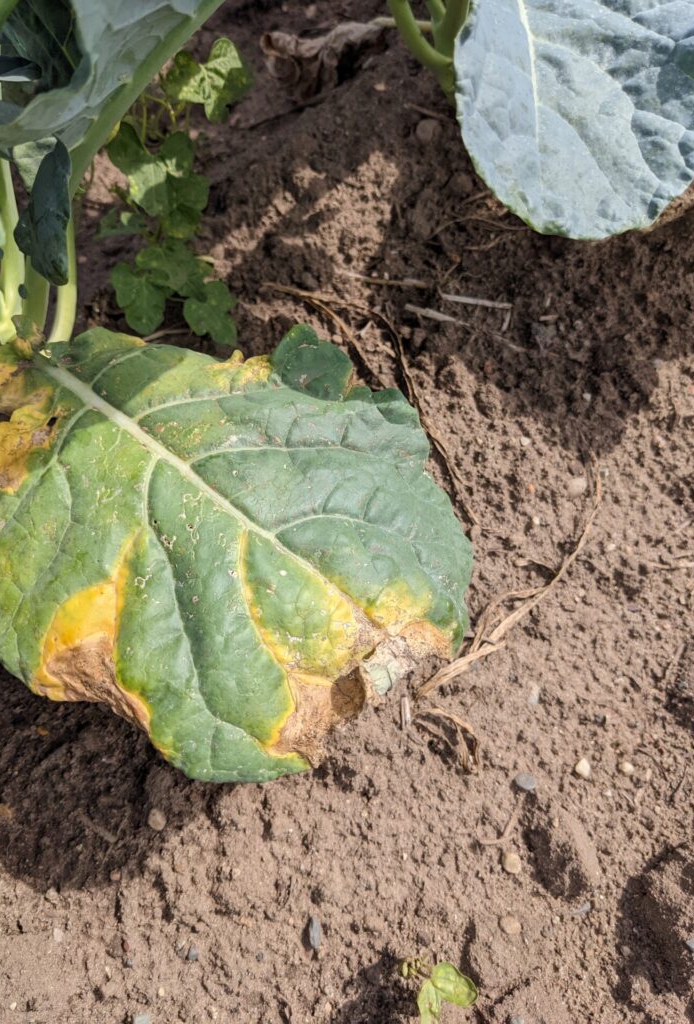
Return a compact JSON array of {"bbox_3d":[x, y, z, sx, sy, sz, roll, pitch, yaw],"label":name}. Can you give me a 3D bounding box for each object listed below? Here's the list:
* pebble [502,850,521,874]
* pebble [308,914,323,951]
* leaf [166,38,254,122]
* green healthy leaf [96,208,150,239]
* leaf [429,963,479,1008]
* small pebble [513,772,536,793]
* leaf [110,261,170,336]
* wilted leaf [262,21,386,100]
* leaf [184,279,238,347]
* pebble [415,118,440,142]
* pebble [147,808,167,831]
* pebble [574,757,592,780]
[{"bbox_3d":[0.094,0.201,0.457,0.011,0.009,0.012,0,65,0],"label":"pebble"},{"bbox_3d":[-0.016,0.215,0.408,0.007,0.006,0.017,-3,55,-2],"label":"pebble"},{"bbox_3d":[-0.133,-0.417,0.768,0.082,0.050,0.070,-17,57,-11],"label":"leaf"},{"bbox_3d":[-0.198,-0.254,0.703,0.046,0.016,0.026,0,55,0],"label":"green healthy leaf"},{"bbox_3d":[0.056,0.248,0.418,0.028,0.009,0.018,29,68,13],"label":"leaf"},{"bbox_3d":[0.100,0.153,0.451,0.011,0.006,0.009,0,55,0],"label":"small pebble"},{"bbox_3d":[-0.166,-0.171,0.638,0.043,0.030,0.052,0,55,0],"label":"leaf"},{"bbox_3d":[-0.020,-0.413,0.730,0.113,0.042,0.055,-8,65,-4],"label":"wilted leaf"},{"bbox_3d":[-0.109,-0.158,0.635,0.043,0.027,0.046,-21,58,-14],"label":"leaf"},{"bbox_3d":[0.070,-0.330,0.690,0.021,0.016,0.019,0,65,0],"label":"pebble"},{"bbox_3d":[-0.104,0.169,0.439,0.010,0.007,0.011,0,55,0],"label":"pebble"},{"bbox_3d":[0.141,0.153,0.478,0.009,0.009,0.011,0,65,0],"label":"pebble"}]

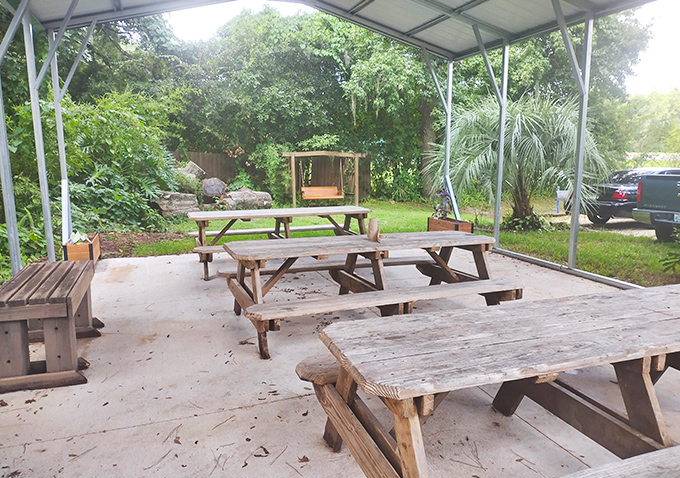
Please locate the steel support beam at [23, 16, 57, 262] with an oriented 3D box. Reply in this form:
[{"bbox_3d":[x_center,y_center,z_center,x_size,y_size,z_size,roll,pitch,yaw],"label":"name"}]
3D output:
[{"bbox_3d":[-3.488,-1.079,6.253,0.070,3.200,0.070,-3,10,-20],"label":"steel support beam"}]

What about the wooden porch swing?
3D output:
[{"bbox_3d":[-0.491,-1.837,16.800,2.500,1.880,0.800,-3,10,-16],"label":"wooden porch swing"}]

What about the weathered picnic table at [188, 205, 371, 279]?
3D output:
[{"bbox_3d":[-0.797,0.000,7.297,2.423,0.760,1.606,-3,10,-18],"label":"weathered picnic table"}]

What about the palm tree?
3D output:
[{"bbox_3d":[4.326,-1.973,13.000,4.300,3.100,4.100,0,9,0],"label":"palm tree"}]

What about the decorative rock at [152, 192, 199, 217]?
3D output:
[{"bbox_3d":[-4.285,-0.930,13.900,1.250,0.620,0.750,-3,10,-20],"label":"decorative rock"}]

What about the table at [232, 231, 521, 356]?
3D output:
[{"bbox_3d":[0.225,0.393,4.862,2.423,0.760,1.606,-3,10,-20],"label":"table"}]

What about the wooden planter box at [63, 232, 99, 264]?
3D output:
[{"bbox_3d":[-3.770,0.155,7.772,0.370,0.310,1.020,-3,10,-20],"label":"wooden planter box"}]

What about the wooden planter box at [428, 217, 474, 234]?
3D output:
[{"bbox_3d":[2.026,-0.173,9.832,0.360,0.310,1.020,-3,10,-20],"label":"wooden planter box"}]

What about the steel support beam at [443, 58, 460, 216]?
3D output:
[{"bbox_3d":[2.018,-1.628,9.680,0.120,3.200,0.090,-3,10,-20],"label":"steel support beam"}]

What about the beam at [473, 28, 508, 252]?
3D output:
[{"bbox_3d":[2.304,-1.493,8.222,0.660,3.420,0.080,-3,10,-20],"label":"beam"}]

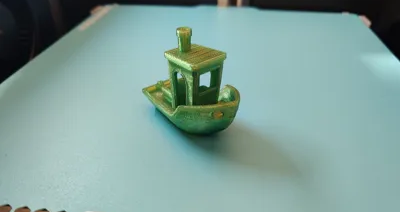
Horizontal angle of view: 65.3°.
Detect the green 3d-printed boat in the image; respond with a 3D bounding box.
[{"bbox_3d":[-0.004,-0.011,0.147,0.031,0.048,0.060,-23,41,-30],"label":"green 3d-printed boat"}]

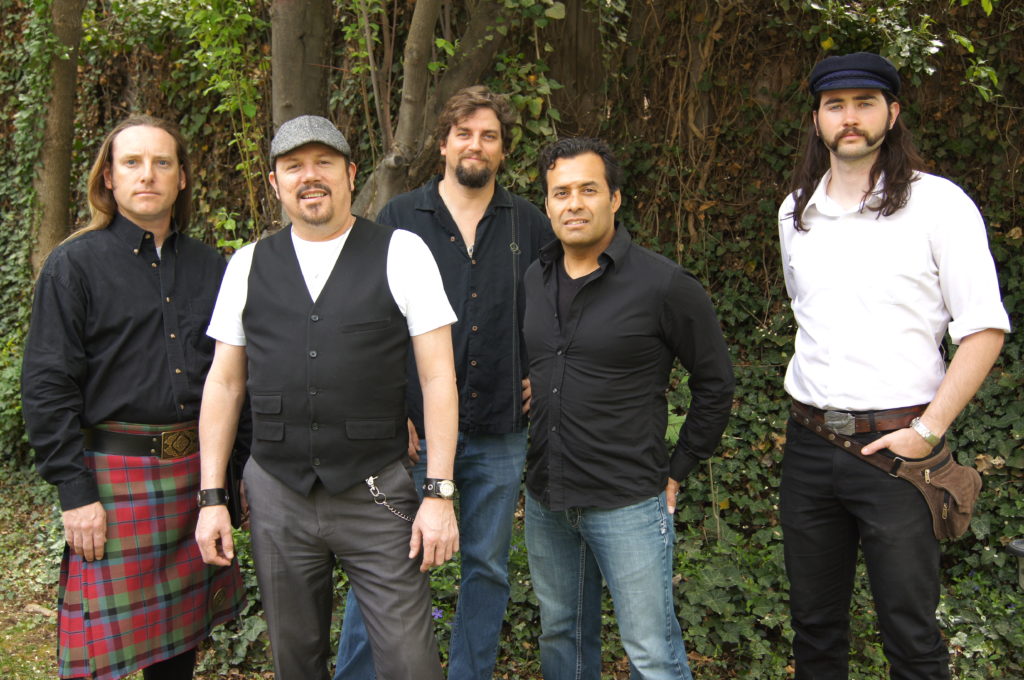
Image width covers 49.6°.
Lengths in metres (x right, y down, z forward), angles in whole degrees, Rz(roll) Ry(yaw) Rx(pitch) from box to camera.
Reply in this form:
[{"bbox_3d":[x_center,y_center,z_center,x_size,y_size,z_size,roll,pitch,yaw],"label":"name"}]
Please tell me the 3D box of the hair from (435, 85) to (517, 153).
[{"bbox_3d":[-0.093,-0.556,2.830,0.205,0.185,0.220,0,3,-2],"label":"hair"}]

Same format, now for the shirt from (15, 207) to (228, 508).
[{"bbox_3d":[-0.872,0.047,2.560,0.530,0.660,0.330,-3,6,-34],"label":"shirt"}]

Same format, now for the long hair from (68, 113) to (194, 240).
[{"bbox_3d":[-0.876,-0.368,2.570,0.270,0.310,0.250,-2,5,-17],"label":"long hair"}]

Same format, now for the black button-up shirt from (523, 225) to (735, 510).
[{"bbox_3d":[0.240,0.063,2.600,0.510,0.660,0.330,2,4,34],"label":"black button-up shirt"}]

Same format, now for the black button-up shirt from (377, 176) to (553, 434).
[{"bbox_3d":[-0.109,-0.088,2.850,0.520,0.645,0.300,0,3,-2],"label":"black button-up shirt"}]

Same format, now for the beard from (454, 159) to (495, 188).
[{"bbox_3d":[-0.090,-0.401,2.670,0.098,0.075,0.070,-1,5,-6],"label":"beard"}]

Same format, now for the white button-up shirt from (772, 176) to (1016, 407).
[{"bbox_3d":[0.861,-0.115,2.520,0.490,0.550,0.310,3,6,35],"label":"white button-up shirt"}]

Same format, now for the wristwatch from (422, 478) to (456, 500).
[{"bbox_3d":[-0.159,0.327,2.430,0.072,0.042,0.062,-3,6,-28],"label":"wristwatch"}]

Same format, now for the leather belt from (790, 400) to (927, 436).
[{"bbox_3d":[0.832,0.178,2.600,0.360,0.075,0.260,2,3,30],"label":"leather belt"}]

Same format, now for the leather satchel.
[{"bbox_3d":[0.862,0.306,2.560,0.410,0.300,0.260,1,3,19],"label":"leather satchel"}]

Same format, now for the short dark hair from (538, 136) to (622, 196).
[{"bbox_3d":[0.162,-0.408,2.630,0.185,0.155,0.205,-4,3,15],"label":"short dark hair"}]

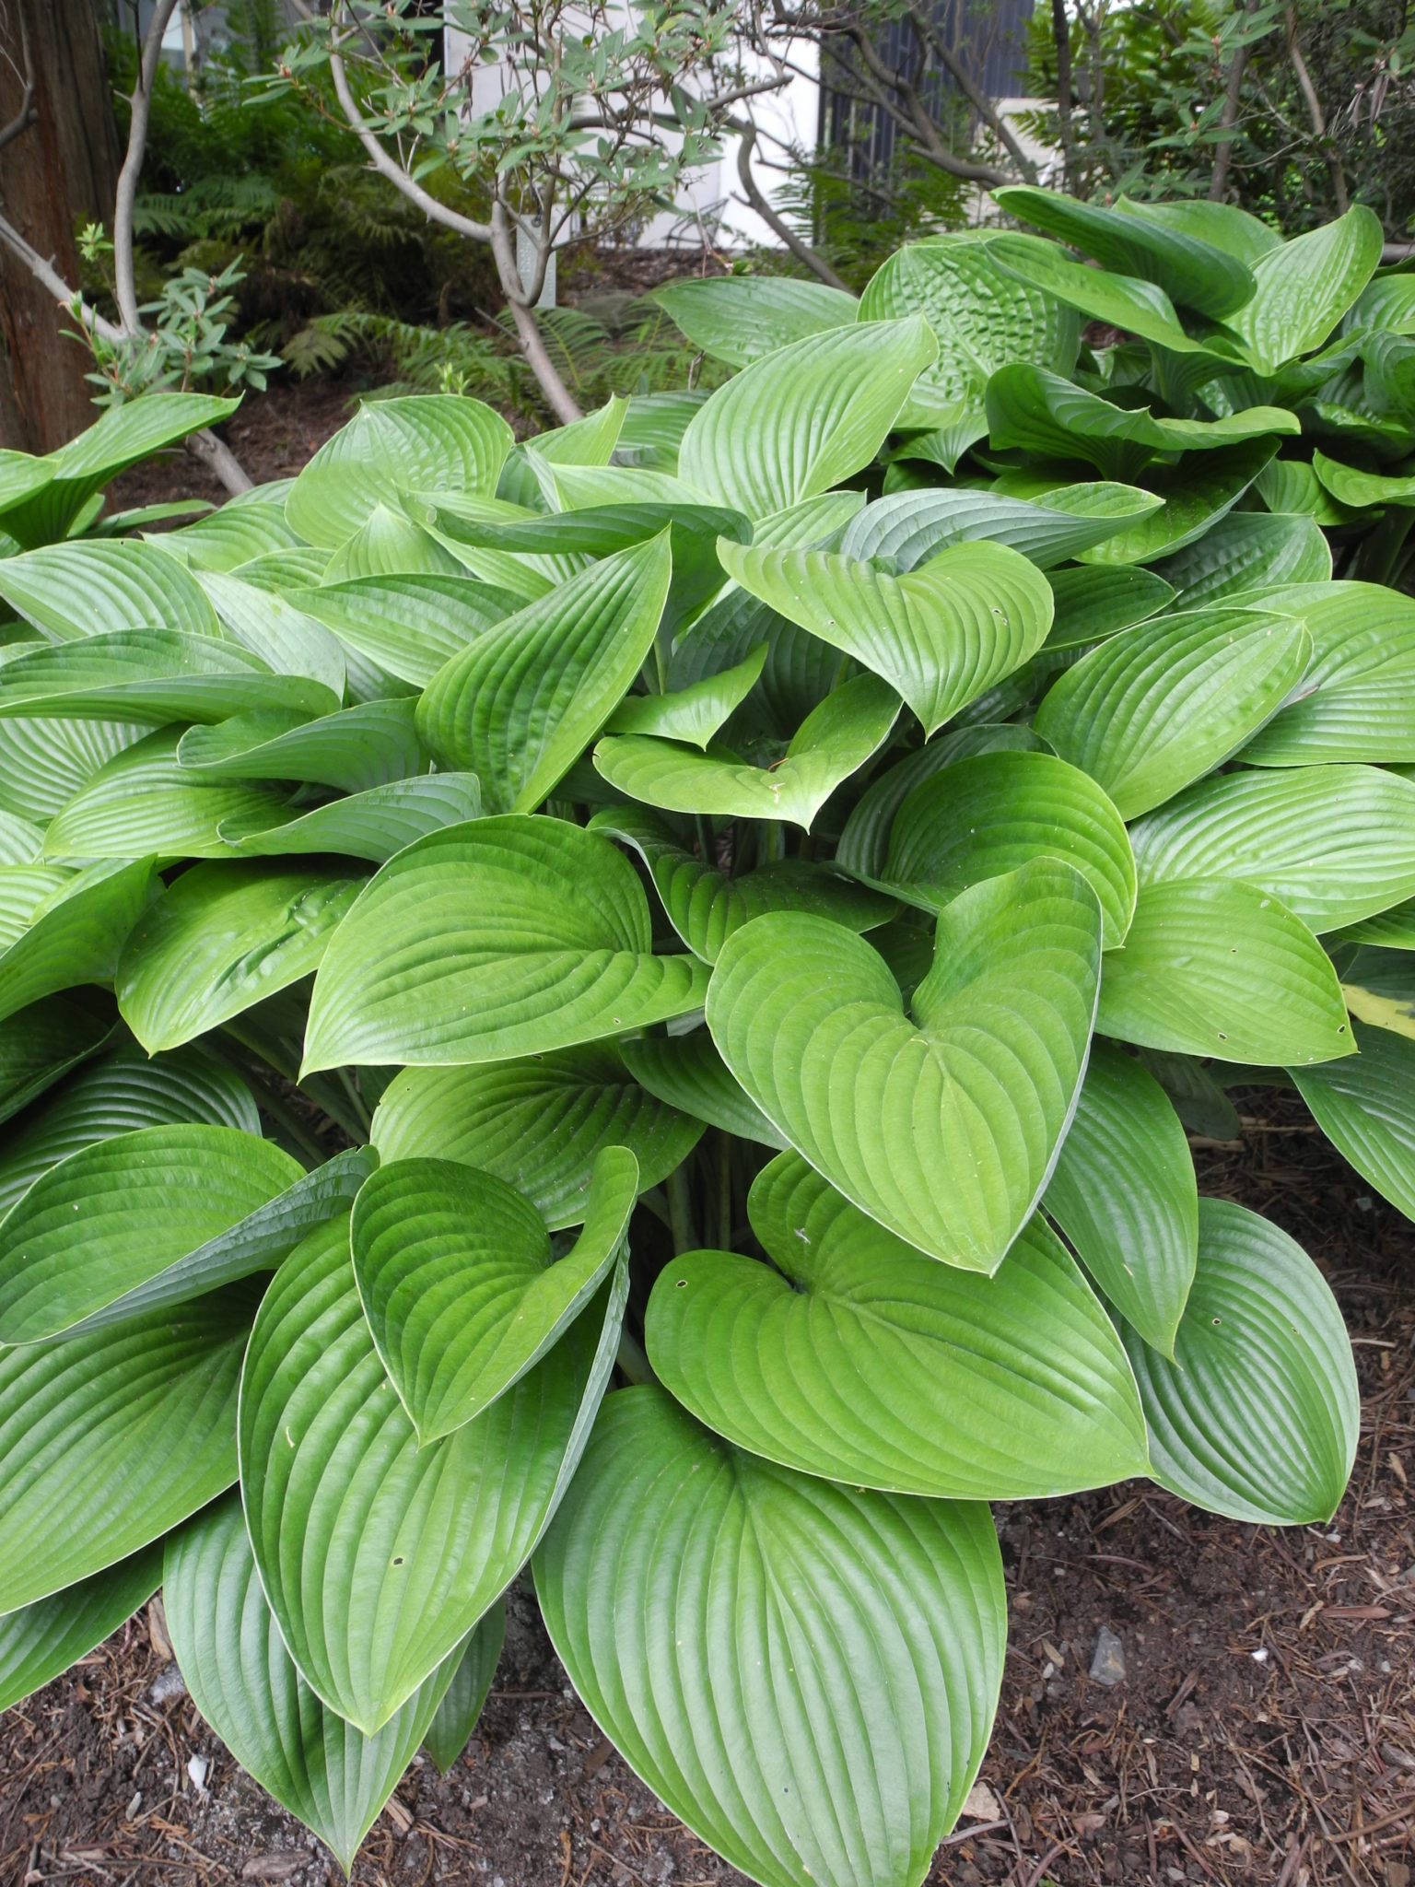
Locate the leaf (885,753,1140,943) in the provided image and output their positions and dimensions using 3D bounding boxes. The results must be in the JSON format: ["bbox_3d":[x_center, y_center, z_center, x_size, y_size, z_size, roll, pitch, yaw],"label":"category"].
[{"bbox_3d":[0.219,-0.054,1.030,0.176,0.060,0.200,22,57,31],"label":"leaf"}]

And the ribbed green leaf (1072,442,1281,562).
[{"bbox_3d":[0.427,-0.416,1.434,0.260,0.070,0.145,-27,44,-13],"label":"ribbed green leaf"}]

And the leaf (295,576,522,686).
[{"bbox_3d":[-0.242,-0.265,1.256,0.206,0.050,0.186,13,41,-14],"label":"leaf"}]

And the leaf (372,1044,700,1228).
[{"bbox_3d":[-0.115,0.112,1.007,0.234,0.060,0.170,-13,50,-28],"label":"leaf"}]

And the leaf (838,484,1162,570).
[{"bbox_3d":[0.250,-0.352,1.294,0.279,0.075,0.151,-8,31,0],"label":"leaf"}]

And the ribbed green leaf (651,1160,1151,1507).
[{"bbox_3d":[0.134,0.243,0.961,0.315,0.075,0.225,26,54,12],"label":"ribbed green leaf"}]

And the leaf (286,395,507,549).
[{"bbox_3d":[-0.305,-0.471,1.500,0.224,0.060,0.264,-18,52,-9],"label":"leaf"}]

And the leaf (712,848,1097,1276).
[{"bbox_3d":[0.131,0.078,0.937,0.243,0.090,0.252,-8,60,1],"label":"leaf"}]

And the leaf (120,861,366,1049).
[{"bbox_3d":[-0.306,-0.001,1.010,0.181,0.060,0.223,13,40,29],"label":"leaf"}]

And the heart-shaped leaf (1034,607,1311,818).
[{"bbox_3d":[0.380,-0.195,1.164,0.250,0.060,0.165,-35,52,-25],"label":"heart-shaped leaf"}]

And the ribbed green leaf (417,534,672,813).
[{"bbox_3d":[-0.128,-0.216,1.198,0.174,0.075,0.310,14,66,19],"label":"ribbed green leaf"}]

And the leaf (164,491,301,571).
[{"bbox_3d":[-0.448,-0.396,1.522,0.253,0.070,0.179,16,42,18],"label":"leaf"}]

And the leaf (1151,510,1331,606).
[{"bbox_3d":[0.508,-0.368,1.482,0.269,0.070,0.189,-31,49,-27],"label":"leaf"}]

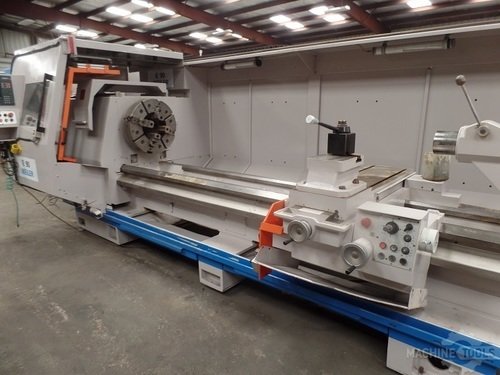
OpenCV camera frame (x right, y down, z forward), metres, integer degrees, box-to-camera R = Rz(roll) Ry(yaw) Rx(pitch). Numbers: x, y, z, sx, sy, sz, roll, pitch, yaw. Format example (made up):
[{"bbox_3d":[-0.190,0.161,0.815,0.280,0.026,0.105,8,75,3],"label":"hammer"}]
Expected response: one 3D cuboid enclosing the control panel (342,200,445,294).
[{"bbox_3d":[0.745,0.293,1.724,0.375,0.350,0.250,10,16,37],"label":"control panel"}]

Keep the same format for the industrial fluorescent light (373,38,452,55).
[{"bbox_3d":[1.344,-1.162,2.765,0.640,0.070,0.070,10,16,37],"label":"industrial fluorescent light"}]

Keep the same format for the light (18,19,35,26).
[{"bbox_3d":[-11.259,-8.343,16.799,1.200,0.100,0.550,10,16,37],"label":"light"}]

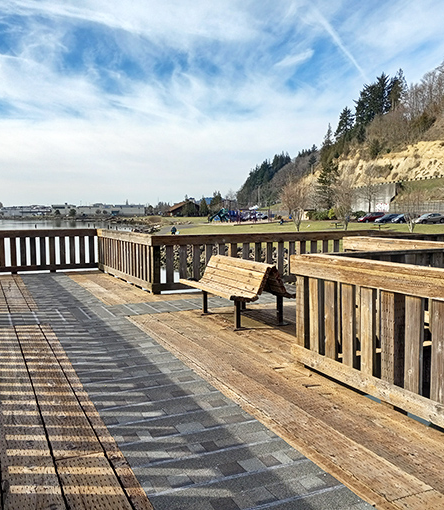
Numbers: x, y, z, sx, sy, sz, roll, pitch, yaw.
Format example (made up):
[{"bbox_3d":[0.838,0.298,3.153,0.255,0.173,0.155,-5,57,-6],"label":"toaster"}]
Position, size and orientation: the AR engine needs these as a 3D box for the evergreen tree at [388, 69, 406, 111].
[{"bbox_3d":[76.103,-71.333,230.000,7.600,18.500,7.600,0,5,0],"label":"evergreen tree"}]

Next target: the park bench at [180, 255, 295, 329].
[{"bbox_3d":[0.282,0.482,7.431,1.170,0.830,1.810,-3,5,-24],"label":"park bench"}]

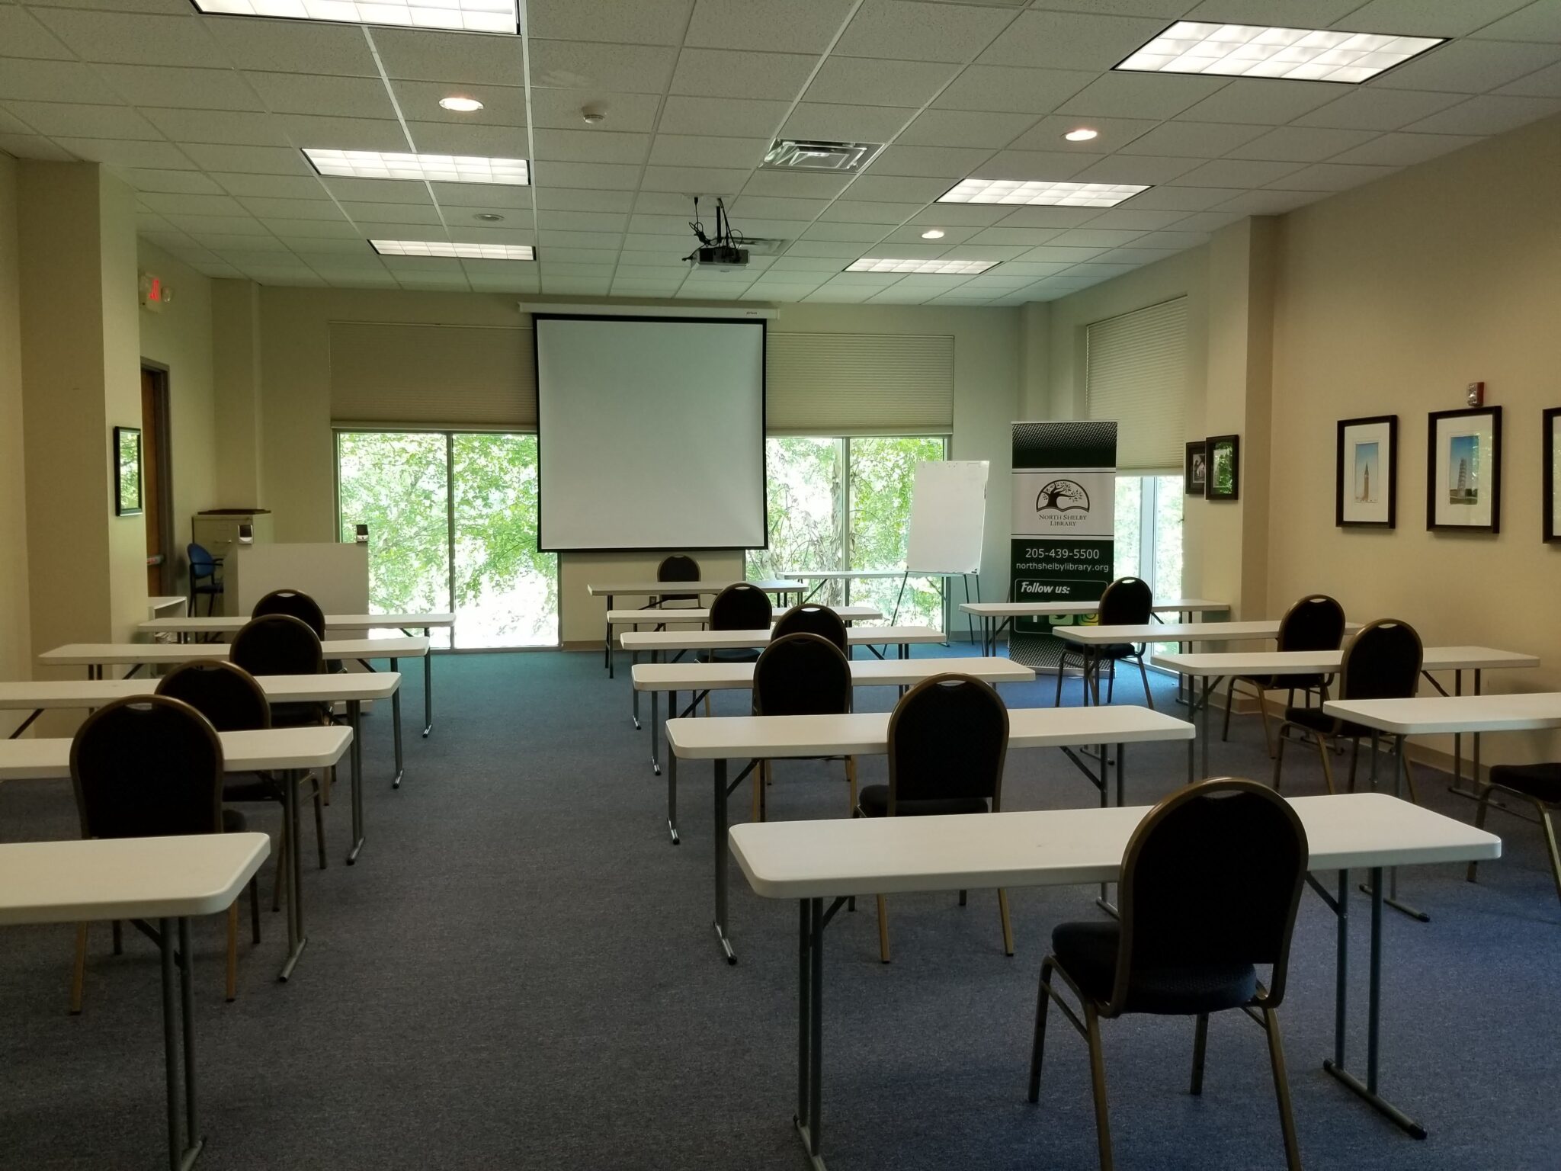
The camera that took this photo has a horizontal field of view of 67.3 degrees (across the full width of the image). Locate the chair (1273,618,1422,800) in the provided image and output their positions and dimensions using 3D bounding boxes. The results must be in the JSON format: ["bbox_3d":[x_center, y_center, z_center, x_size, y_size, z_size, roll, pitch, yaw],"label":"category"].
[{"bbox_3d":[2.800,0.609,5.788,0.450,0.950,0.540,-1,5,-7],"label":"chair"}]

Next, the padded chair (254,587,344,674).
[{"bbox_3d":[-2.987,0.478,7.328,0.460,0.960,0.560,0,5,-7],"label":"padded chair"}]

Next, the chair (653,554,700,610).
[{"bbox_3d":[-0.872,0.223,10.409,0.450,0.950,0.540,-1,5,-11],"label":"chair"}]

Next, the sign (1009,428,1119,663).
[{"bbox_3d":[2.361,-0.294,9.804,0.860,2.110,0.220,2,5,18],"label":"sign"}]

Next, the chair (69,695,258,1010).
[{"bbox_3d":[-1.962,0.781,3.762,0.460,0.960,0.560,-1,5,-13],"label":"chair"}]

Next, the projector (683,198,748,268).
[{"bbox_3d":[-0.393,-2.188,7.323,0.360,0.410,0.290,-1,5,-10],"label":"projector"}]

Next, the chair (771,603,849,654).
[{"bbox_3d":[0.117,0.558,6.476,0.460,0.960,0.560,-1,5,-9],"label":"chair"}]

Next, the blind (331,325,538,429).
[{"bbox_3d":[-3.086,-1.908,10.822,2.000,0.950,0.070,-1,5,-11],"label":"blind"}]

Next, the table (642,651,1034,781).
[{"bbox_3d":[0.240,0.754,5.474,1.830,0.737,0.460,-1,5,-9],"label":"table"}]

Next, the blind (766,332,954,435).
[{"bbox_3d":[0.696,-1.977,11.487,2.080,0.970,0.060,-1,5,-11],"label":"blind"}]

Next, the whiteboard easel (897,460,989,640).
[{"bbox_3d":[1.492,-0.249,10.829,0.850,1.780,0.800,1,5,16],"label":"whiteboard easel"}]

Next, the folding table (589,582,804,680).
[{"bbox_3d":[-0.705,0.364,10.083,1.830,0.737,0.740,-1,5,-10],"label":"folding table"}]

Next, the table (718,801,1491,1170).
[{"bbox_3d":[0.814,0.986,2.946,1.830,0.740,0.460,-1,5,-9],"label":"table"}]

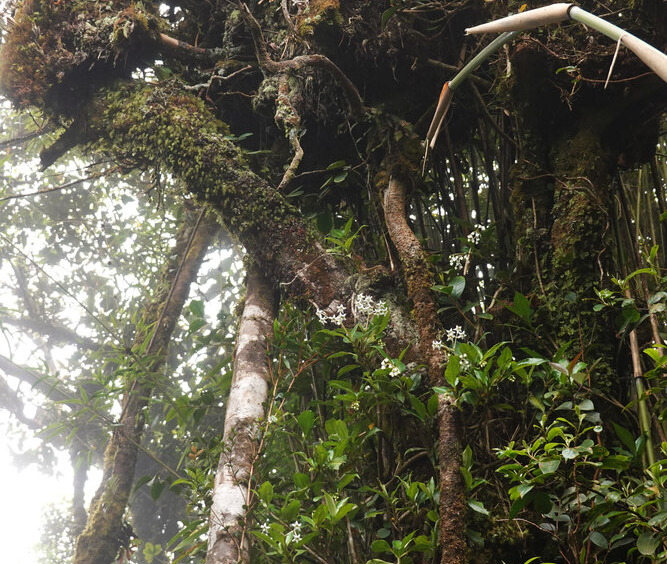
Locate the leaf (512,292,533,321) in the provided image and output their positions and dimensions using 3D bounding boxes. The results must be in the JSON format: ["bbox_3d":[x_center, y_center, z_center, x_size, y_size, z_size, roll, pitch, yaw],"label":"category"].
[{"bbox_3d":[0.526,0.068,3.400,0.047,0.091,0.016,-27,-14,2],"label":"leaf"}]

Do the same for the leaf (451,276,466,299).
[{"bbox_3d":[0.338,0.015,3.300,0.043,0.067,0.016,11,-14,8],"label":"leaf"}]

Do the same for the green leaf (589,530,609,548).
[{"bbox_3d":[0.650,0.632,3.000,0.062,0.033,0.016,42,-9,14],"label":"green leaf"}]

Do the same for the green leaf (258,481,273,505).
[{"bbox_3d":[-0.178,0.551,3.200,0.039,0.069,0.016,-1,-14,-4],"label":"green leaf"}]

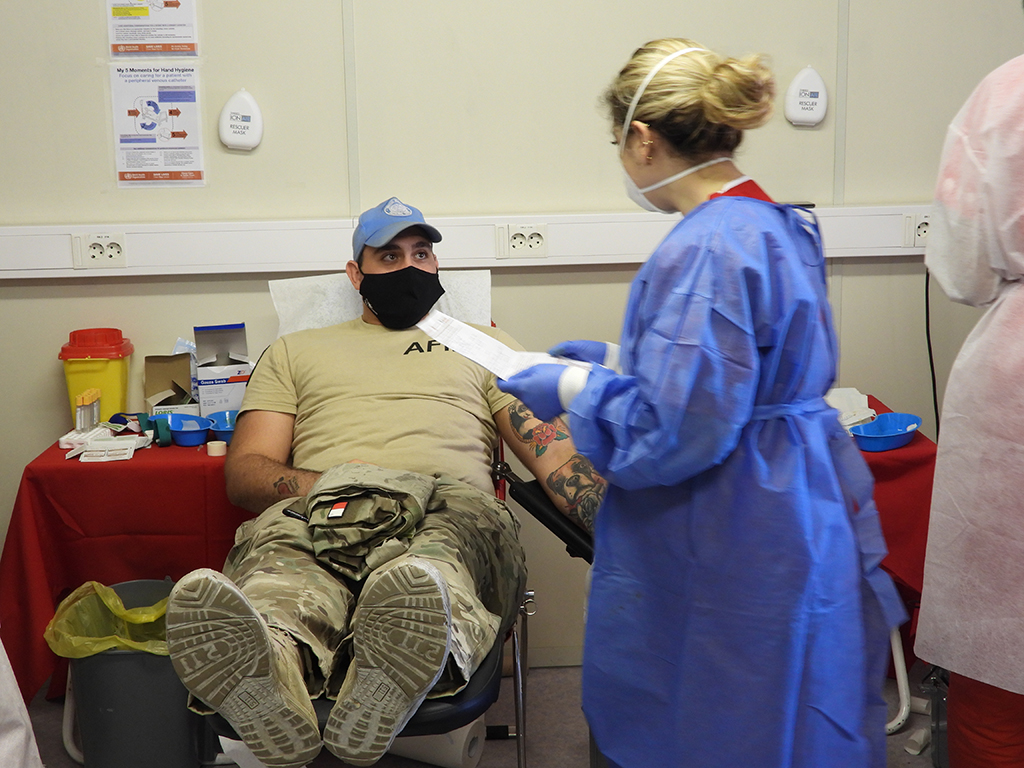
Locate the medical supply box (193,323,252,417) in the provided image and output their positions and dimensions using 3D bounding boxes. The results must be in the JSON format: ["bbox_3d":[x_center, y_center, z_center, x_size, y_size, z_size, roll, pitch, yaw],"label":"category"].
[{"bbox_3d":[-0.681,-0.016,3.270,0.117,0.238,0.095,-5,11,-19],"label":"medical supply box"}]

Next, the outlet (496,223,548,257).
[{"bbox_3d":[0.025,-0.349,3.408,0.128,0.083,0.015,-2,11,-5],"label":"outlet"}]

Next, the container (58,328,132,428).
[{"bbox_3d":[-0.985,-0.016,3.315,0.154,0.232,0.146,-2,11,-5],"label":"container"}]

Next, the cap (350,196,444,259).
[{"bbox_3d":[-0.239,-0.333,2.875,0.174,0.127,0.260,-5,-4,-22],"label":"cap"}]

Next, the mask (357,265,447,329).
[{"bbox_3d":[-0.222,-0.181,2.841,0.158,0.130,0.115,-5,1,-22],"label":"mask"}]

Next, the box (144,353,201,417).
[{"bbox_3d":[-0.787,0.025,3.240,0.105,0.173,0.078,-5,11,-22],"label":"box"}]

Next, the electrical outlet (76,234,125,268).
[{"bbox_3d":[-0.985,-0.316,3.318,0.128,0.083,0.015,-2,11,-5],"label":"electrical outlet"}]

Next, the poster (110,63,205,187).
[{"bbox_3d":[-0.849,-0.621,3.341,0.209,0.296,0.004,-2,11,-5],"label":"poster"}]

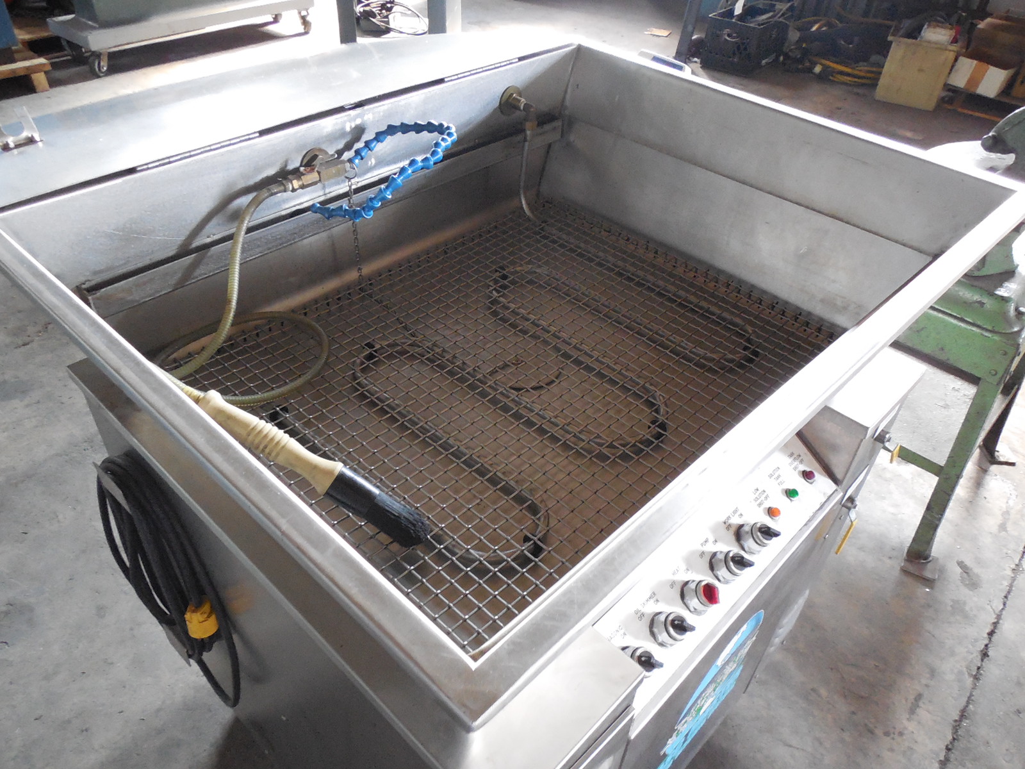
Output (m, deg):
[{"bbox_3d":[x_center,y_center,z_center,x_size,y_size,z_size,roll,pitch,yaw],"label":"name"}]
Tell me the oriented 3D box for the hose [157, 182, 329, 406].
[{"bbox_3d":[-0.299,-0.094,0.803,0.172,0.197,0.201,33,48,31],"label":"hose"}]

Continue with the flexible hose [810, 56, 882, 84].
[{"bbox_3d":[2.039,-1.906,4.523,0.430,0.090,0.310,33,48,31],"label":"flexible hose"}]

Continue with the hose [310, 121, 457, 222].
[{"bbox_3d":[-0.148,-0.239,0.815,0.136,0.065,0.199,33,48,31],"label":"hose"}]

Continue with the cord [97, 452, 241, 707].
[{"bbox_3d":[-0.401,0.263,0.902,0.190,0.449,0.056,33,48,31],"label":"cord"}]

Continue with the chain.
[{"bbox_3d":[-0.196,-0.193,0.924,0.016,0.185,0.017,33,48,31],"label":"chain"}]

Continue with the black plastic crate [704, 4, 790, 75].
[{"bbox_3d":[1.474,-2.164,4.649,0.332,0.280,0.478,29,46,28],"label":"black plastic crate"}]

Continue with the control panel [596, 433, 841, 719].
[{"bbox_3d":[0.224,0.167,0.761,0.417,0.039,0.095,-32,80,-35],"label":"control panel"}]

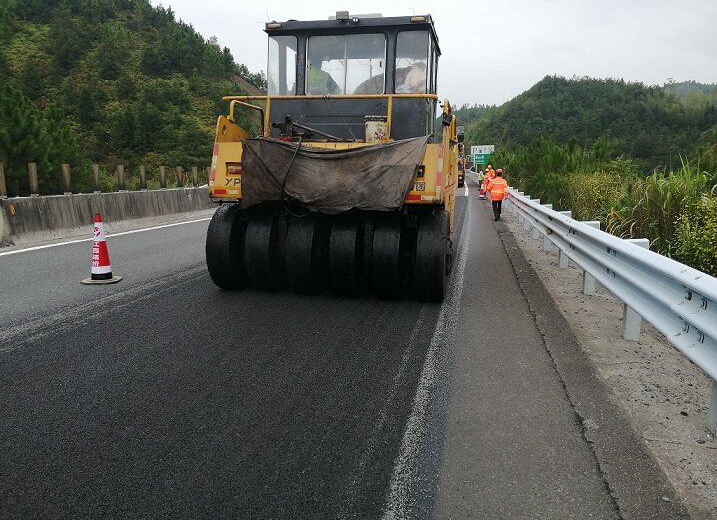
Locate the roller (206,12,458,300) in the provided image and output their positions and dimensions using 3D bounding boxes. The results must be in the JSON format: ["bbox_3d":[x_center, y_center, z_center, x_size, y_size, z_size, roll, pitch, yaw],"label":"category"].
[{"bbox_3d":[0.065,-1.514,8.358,2.820,3.360,4.900,2,9,12],"label":"roller"}]

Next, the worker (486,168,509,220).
[{"bbox_3d":[4.526,-2.147,18.180,0.620,1.680,0.450,2,9,12],"label":"worker"}]

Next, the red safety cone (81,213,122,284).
[{"bbox_3d":[-3.489,-0.168,7.547,0.530,0.890,0.530,2,9,12],"label":"red safety cone"}]

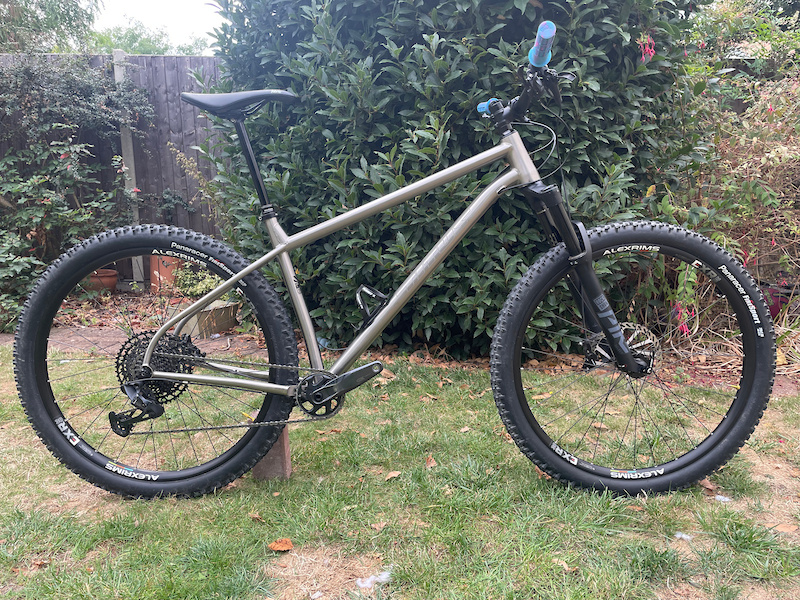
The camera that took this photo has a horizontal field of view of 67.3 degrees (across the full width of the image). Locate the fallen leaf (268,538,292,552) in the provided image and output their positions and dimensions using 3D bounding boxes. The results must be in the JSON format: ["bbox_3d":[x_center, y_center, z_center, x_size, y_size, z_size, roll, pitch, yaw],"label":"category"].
[{"bbox_3d":[-0.278,0.571,1.398,0.060,0.016,0.045,-1,10,0],"label":"fallen leaf"}]

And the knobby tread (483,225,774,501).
[{"bbox_3d":[0.611,0.167,1.583,0.742,0.742,0.061,-1,8,0],"label":"knobby tread"}]

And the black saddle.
[{"bbox_3d":[-0.396,-0.485,1.492,0.285,0.078,0.145,-1,8,0],"label":"black saddle"}]

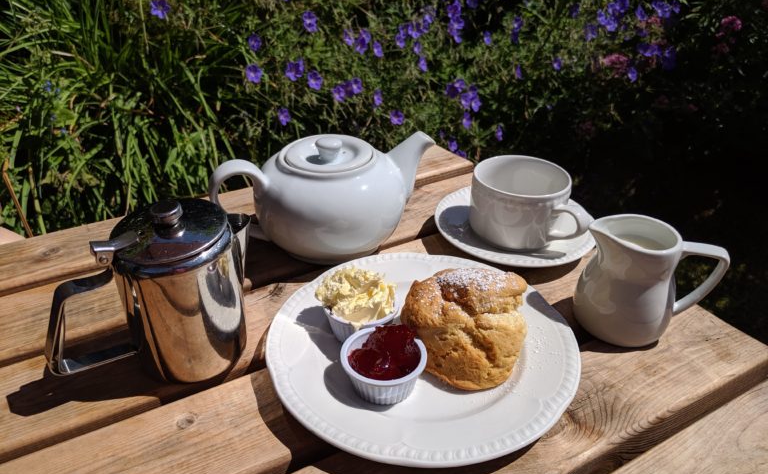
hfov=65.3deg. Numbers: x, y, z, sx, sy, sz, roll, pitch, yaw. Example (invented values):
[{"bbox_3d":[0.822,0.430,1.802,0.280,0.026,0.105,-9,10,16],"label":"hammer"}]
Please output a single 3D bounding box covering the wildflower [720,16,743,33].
[{"bbox_3d":[0.899,-0.550,1.550,0.054,0.044,0.035,17,35,24],"label":"wildflower"}]

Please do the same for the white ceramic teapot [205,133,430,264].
[{"bbox_3d":[-0.051,-0.039,0.539,0.202,0.104,0.136,-8,33,-13],"label":"white ceramic teapot"}]

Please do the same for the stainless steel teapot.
[{"bbox_3d":[-0.163,0.037,0.423,0.149,0.128,0.080,-12,34,-19],"label":"stainless steel teapot"}]

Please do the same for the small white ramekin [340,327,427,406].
[{"bbox_3d":[0.001,0.092,0.420,0.059,0.029,0.059,1,32,0],"label":"small white ramekin"}]

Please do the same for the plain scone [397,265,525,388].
[{"bbox_3d":[0.061,0.064,0.455,0.093,0.064,0.083,0,32,0],"label":"plain scone"}]

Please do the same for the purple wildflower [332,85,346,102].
[{"bbox_3d":[-0.102,-0.331,1.380,0.034,0.038,0.027,-2,32,-4],"label":"purple wildflower"}]

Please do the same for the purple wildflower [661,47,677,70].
[{"bbox_3d":[0.673,-0.424,1.420,0.038,0.052,0.033,14,35,21],"label":"purple wildflower"}]

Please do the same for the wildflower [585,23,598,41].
[{"bbox_3d":[0.520,-0.512,1.500,0.033,0.043,0.028,11,33,16],"label":"wildflower"}]

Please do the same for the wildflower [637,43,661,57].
[{"bbox_3d":[0.662,-0.467,1.500,0.058,0.033,0.037,13,34,20],"label":"wildflower"}]

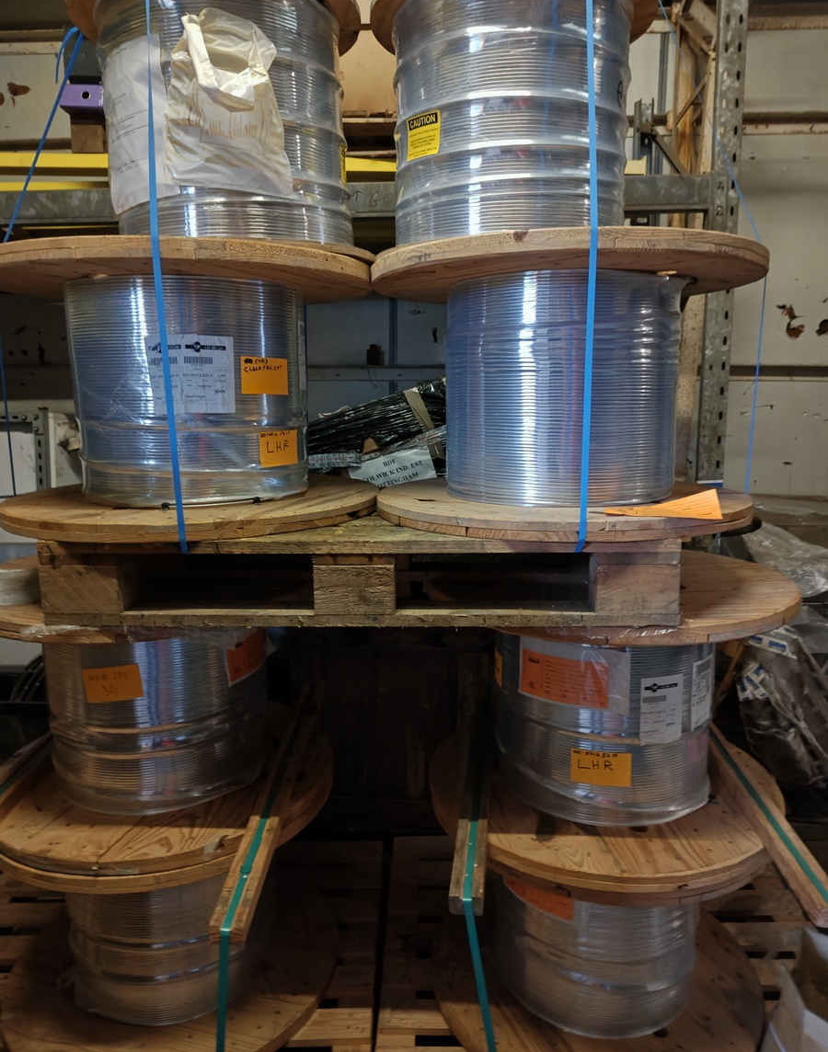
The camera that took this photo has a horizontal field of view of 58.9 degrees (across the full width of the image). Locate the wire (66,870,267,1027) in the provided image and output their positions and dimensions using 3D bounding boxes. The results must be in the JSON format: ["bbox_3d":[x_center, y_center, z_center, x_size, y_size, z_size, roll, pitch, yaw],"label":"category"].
[{"bbox_3d":[-0.640,0.913,1.941,0.506,0.471,0.506,-1,10,0],"label":"wire"}]

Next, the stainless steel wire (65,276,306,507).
[{"bbox_3d":[-0.511,-0.307,1.717,0.508,0.467,0.508,-1,10,0],"label":"stainless steel wire"}]

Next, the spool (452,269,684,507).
[{"bbox_3d":[0.333,-0.307,1.686,0.512,0.470,0.512,-1,10,0],"label":"spool"}]

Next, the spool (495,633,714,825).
[{"bbox_3d":[0.462,0.386,1.822,0.519,0.465,0.519,-1,10,0],"label":"spool"}]

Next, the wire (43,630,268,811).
[{"bbox_3d":[-0.643,0.384,1.867,0.519,0.470,0.519,-1,10,0],"label":"wire"}]

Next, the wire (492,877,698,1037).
[{"bbox_3d":[0.461,0.909,1.896,0.511,0.469,0.511,-1,10,0],"label":"wire"}]

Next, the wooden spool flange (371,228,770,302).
[{"bbox_3d":[0.320,-0.554,1.629,0.842,0.035,0.842,0,10,0],"label":"wooden spool flange"}]

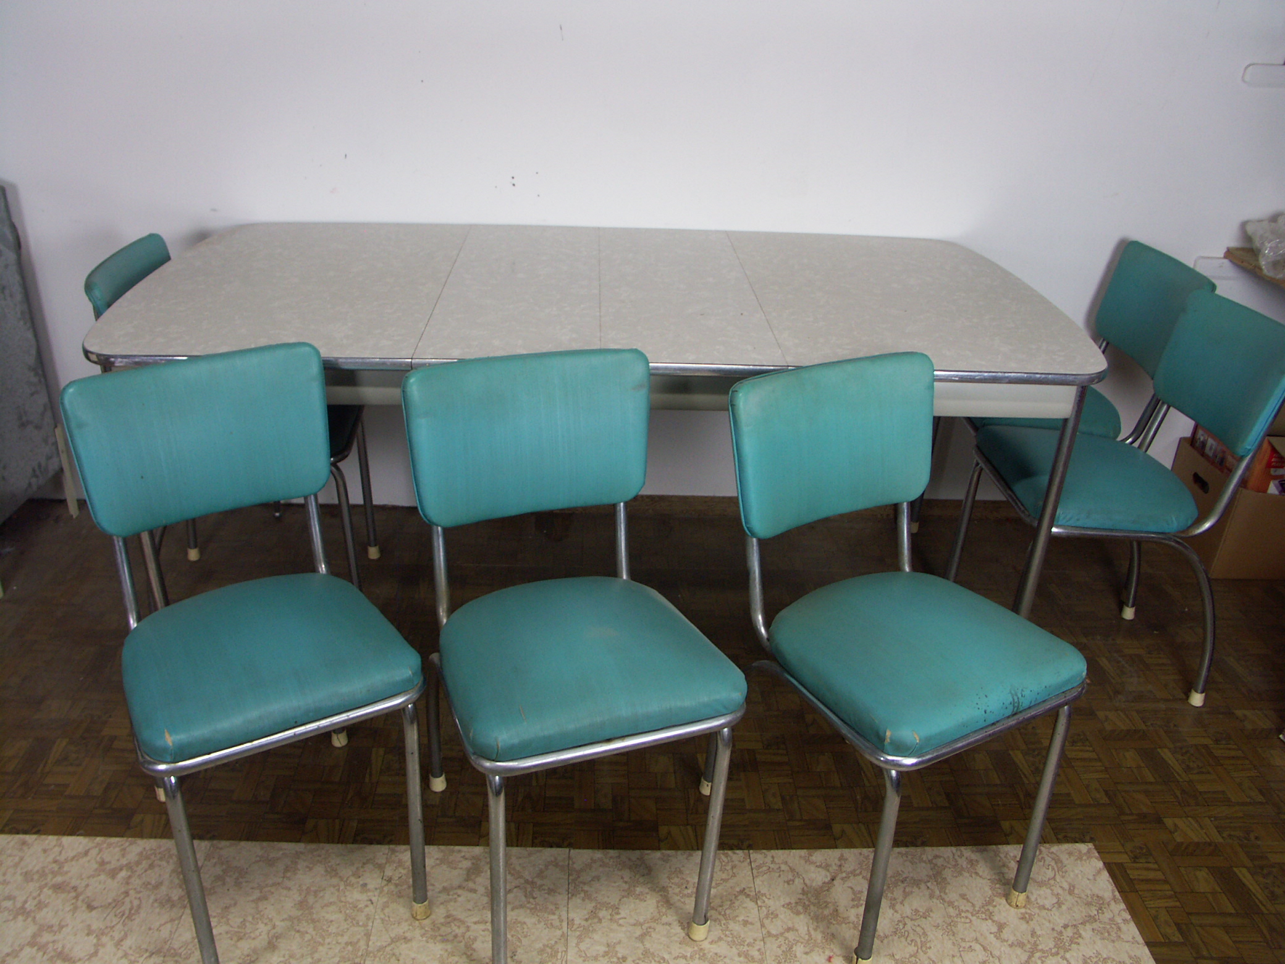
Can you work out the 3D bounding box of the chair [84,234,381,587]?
[{"bbox_3d":[-0.859,-0.105,2.274,0.490,0.815,0.394,-1,26,-6],"label":"chair"}]

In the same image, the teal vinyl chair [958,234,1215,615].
[{"bbox_3d":[1.002,-0.150,2.528,0.490,0.815,0.394,0,26,-6],"label":"teal vinyl chair"}]

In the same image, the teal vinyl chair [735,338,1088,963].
[{"bbox_3d":[0.377,0.265,1.619,0.394,0.815,0.490,-11,29,-25],"label":"teal vinyl chair"}]

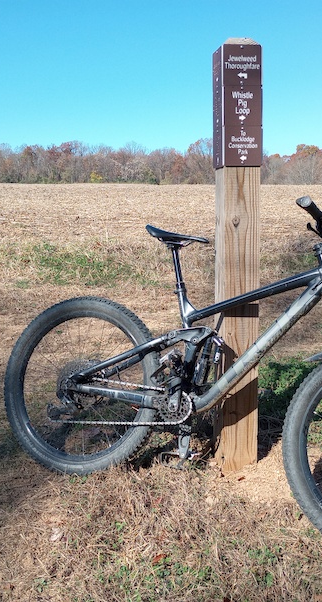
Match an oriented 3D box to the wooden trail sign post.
[{"bbox_3d":[0.299,-0.159,2.549,0.149,1.658,0.149,-2,8,-9],"label":"wooden trail sign post"}]

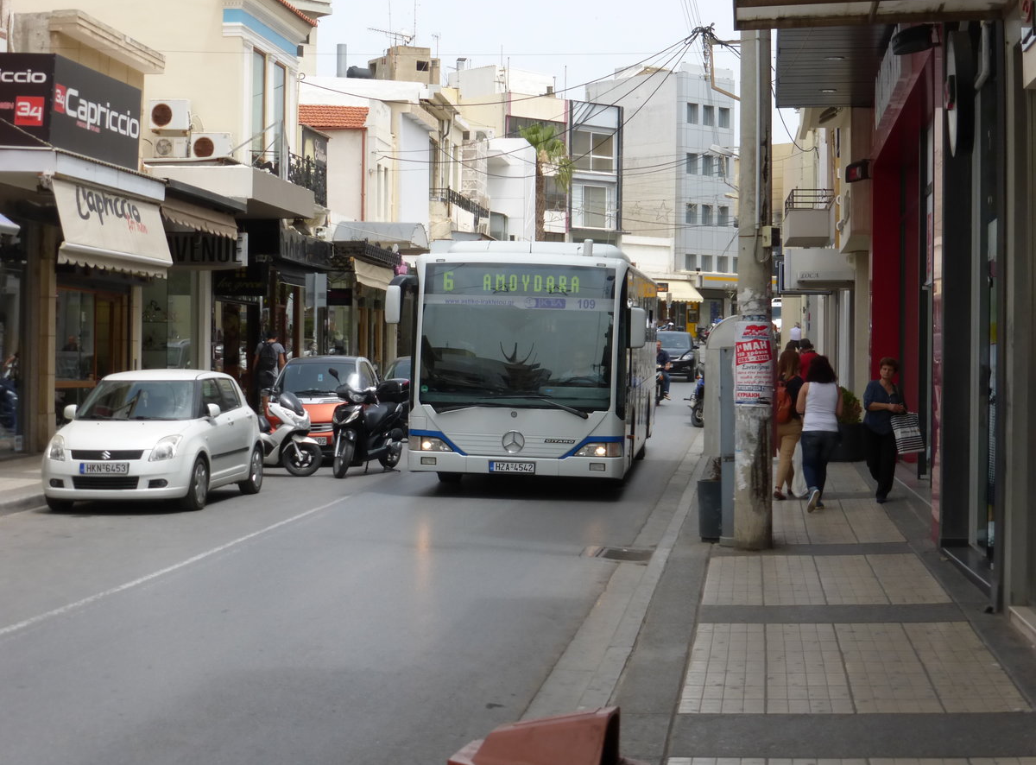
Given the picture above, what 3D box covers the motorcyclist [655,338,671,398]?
[{"bbox_3d":[3.330,-0.285,49.500,0.650,1.420,0.850,1,1,7],"label":"motorcyclist"}]

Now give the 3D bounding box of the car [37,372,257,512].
[{"bbox_3d":[-4.104,0.607,23.810,1.710,1.505,3.700,1,1,7],"label":"car"}]

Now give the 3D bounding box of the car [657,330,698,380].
[{"bbox_3d":[4.550,-0.780,63.600,1.740,1.500,4.100,1,2,7],"label":"car"}]

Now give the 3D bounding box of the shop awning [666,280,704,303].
[{"bbox_3d":[8.350,-4.750,109.000,2.600,1.300,1.400,1,0,-25],"label":"shop awning"}]

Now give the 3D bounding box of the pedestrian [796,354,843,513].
[{"bbox_3d":[3.145,0.530,21.900,0.520,1.640,0.500,1,1,5],"label":"pedestrian"}]

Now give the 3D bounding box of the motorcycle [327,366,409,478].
[{"bbox_3d":[-1.960,0.540,28.300,0.780,1.380,2.080,1,1,27],"label":"motorcycle"}]

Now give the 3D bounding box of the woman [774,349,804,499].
[{"bbox_3d":[3.050,0.469,23.700,0.500,1.680,0.520,1,1,18],"label":"woman"}]

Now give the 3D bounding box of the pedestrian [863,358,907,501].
[{"bbox_3d":[3.900,0.510,22.300,0.500,1.560,0.380,1,0,-3],"label":"pedestrian"}]

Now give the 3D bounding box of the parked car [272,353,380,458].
[{"bbox_3d":[-2.830,0.410,30.800,1.530,1.545,2.600,0,1,5],"label":"parked car"}]

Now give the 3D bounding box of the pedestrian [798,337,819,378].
[{"bbox_3d":[4.140,0.240,30.000,0.520,1.730,0.420,1,1,0],"label":"pedestrian"}]

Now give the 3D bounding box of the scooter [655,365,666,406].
[{"bbox_3d":[3.360,-0.020,52.800,0.720,1.120,1.900,1,2,6],"label":"scooter"}]

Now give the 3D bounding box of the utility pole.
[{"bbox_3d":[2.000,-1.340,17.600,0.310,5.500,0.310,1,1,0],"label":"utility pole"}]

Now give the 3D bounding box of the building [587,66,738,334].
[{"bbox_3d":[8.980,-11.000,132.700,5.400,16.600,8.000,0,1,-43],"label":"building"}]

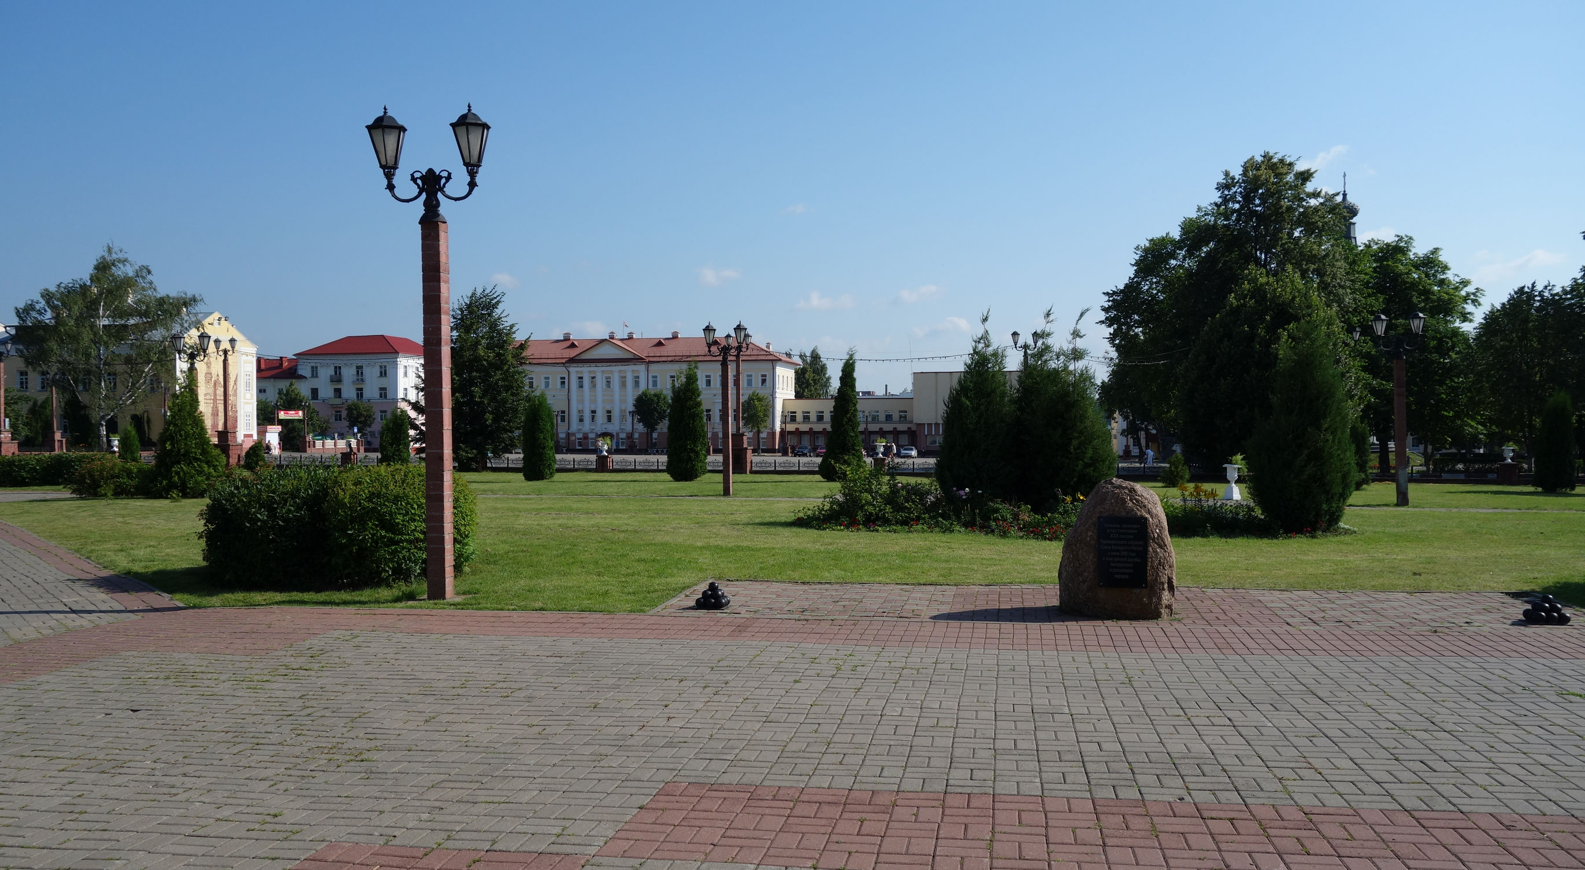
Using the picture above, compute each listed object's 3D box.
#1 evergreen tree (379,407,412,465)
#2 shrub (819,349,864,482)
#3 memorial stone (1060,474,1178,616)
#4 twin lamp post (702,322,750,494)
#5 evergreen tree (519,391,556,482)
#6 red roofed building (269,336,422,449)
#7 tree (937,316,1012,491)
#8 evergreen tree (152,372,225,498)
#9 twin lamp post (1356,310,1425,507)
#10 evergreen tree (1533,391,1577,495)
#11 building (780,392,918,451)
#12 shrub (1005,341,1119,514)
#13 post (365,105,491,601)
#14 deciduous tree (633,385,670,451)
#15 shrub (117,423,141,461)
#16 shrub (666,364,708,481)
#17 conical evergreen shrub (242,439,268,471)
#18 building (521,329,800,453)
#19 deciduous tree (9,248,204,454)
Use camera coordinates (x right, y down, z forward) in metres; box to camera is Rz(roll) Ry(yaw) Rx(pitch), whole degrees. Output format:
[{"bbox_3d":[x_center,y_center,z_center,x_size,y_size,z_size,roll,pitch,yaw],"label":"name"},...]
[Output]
[{"bbox_3d":[-14.649,0.274,45.500,1.150,2.700,1.150,0,0,0],"label":"evergreen tree"},{"bbox_3d":[1.871,-0.717,46.000,1.700,4.850,1.700,0,0,0],"label":"shrub"},{"bbox_3d":[2.860,0.970,10.780,0.980,1.180,0.750,0,0,19],"label":"memorial stone"},{"bbox_3d":[-1.840,-0.730,34.600,1.270,4.900,0.400,0,0,11],"label":"twin lamp post"},{"bbox_3d":[-9.370,0.069,45.500,1.300,3.220,1.300,0,0,0],"label":"evergreen tree"},{"bbox_3d":[-63.700,-6.600,183.500,18.500,16.700,13.500,0,0,12],"label":"red roofed building"},{"bbox_3d":[3.968,-0.481,26.600,1.800,4.200,1.800,0,0,0],"label":"tree"},{"bbox_3d":[-15.638,-0.032,31.900,1.900,3.250,1.900,0,0,0],"label":"evergreen tree"},{"bbox_3d":[14.451,-0.633,29.300,1.300,4.700,0.420,0,0,10],"label":"twin lamp post"},{"bbox_3d":[25.100,0.200,40.600,1.250,3.350,1.250,0,0,11],"label":"evergreen tree"},{"bbox_3d":[8.700,-1.100,175.000,18.500,7.900,12.000,0,0,11],"label":"building"},{"bbox_3d":[5.593,-0.232,25.600,2.200,3.800,2.200,0,0,0],"label":"shrub"},{"bbox_3d":[-3.550,-0.830,12.200,1.290,4.880,0.410,0,0,11],"label":"post"},{"bbox_3d":[-18.400,-2.000,160.000,4.500,8.700,4.500,0,0,0],"label":"deciduous tree"},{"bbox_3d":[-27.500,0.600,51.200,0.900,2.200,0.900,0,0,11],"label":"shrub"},{"bbox_3d":[-3.960,-0.490,46.600,1.550,4.450,1.550,0,0,0],"label":"shrub"},{"bbox_3d":[-21.800,0.930,50.000,0.930,1.550,0.930,0,0,11],"label":"conical evergreen shrub"},{"bbox_3d":[-21.800,-5.700,176.000,45.000,16.600,15.500,0,0,11],"label":"building"},{"bbox_3d":[-50.200,-6.000,90.500,12.500,15.700,12.500,0,0,11],"label":"deciduous tree"}]

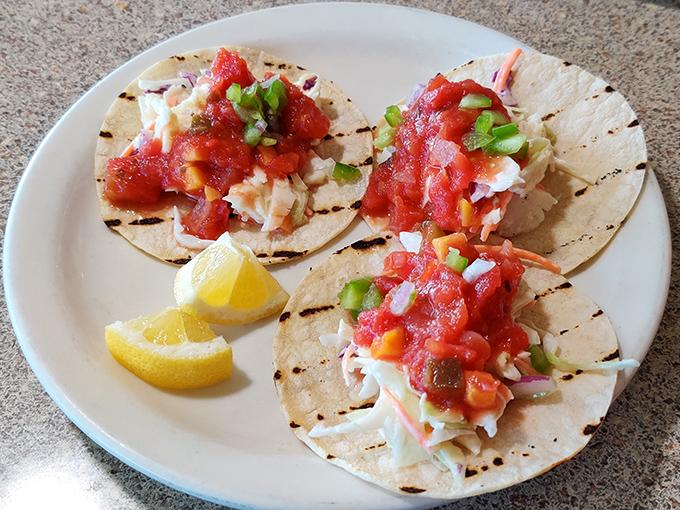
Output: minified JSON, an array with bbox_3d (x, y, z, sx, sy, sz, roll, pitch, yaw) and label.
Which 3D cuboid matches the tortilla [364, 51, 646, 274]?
[{"bbox_3d":[0.078,-0.057,0.249,0.136,0.035,0.136,-2,60,3],"label":"tortilla"}]

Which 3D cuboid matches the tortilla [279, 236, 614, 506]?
[{"bbox_3d":[0.043,0.027,0.213,0.140,0.042,0.132,-1,54,2],"label":"tortilla"}]

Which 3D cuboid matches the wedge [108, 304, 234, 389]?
[{"bbox_3d":[-0.067,0.036,0.207,0.048,0.029,0.032,9,59,6],"label":"wedge"}]

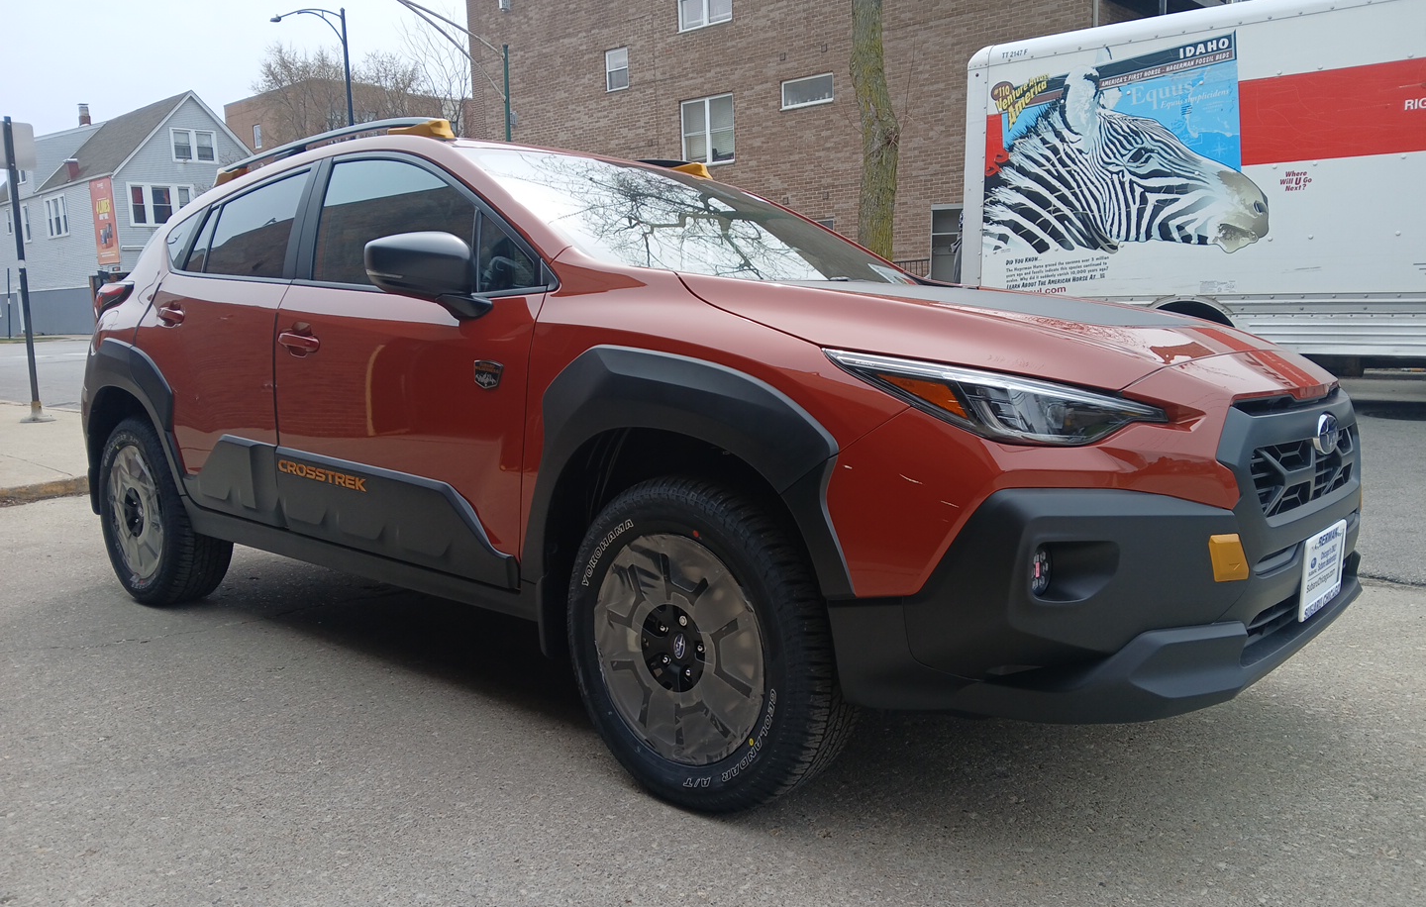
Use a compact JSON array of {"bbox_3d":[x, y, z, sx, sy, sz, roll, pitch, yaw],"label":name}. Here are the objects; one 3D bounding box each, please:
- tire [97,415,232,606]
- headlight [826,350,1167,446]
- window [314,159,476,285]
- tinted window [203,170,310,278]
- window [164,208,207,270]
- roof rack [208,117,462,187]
[{"bbox_3d":[-2.039,0.206,3.991,0.700,0.700,0.235,5,9,40],"label":"tire"},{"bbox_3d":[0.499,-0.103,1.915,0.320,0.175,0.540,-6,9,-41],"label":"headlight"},{"bbox_3d":[-0.896,-0.672,2.991,0.840,0.400,0.050,5,-10,40],"label":"window"},{"bbox_3d":[-1.513,-0.739,3.527,0.630,0.360,0.050,6,-10,43],"label":"tinted window"},{"bbox_3d":[-1.909,-0.771,3.871,0.050,0.240,0.340,19,-8,-42],"label":"window"},{"bbox_3d":[-1.296,-0.985,3.502,1.500,0.110,0.080,5,9,40],"label":"roof rack"}]

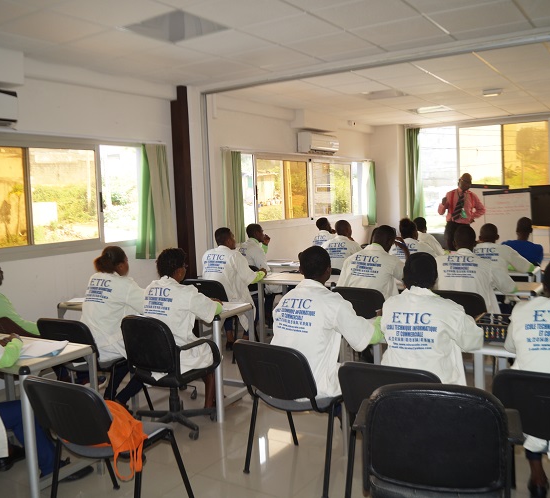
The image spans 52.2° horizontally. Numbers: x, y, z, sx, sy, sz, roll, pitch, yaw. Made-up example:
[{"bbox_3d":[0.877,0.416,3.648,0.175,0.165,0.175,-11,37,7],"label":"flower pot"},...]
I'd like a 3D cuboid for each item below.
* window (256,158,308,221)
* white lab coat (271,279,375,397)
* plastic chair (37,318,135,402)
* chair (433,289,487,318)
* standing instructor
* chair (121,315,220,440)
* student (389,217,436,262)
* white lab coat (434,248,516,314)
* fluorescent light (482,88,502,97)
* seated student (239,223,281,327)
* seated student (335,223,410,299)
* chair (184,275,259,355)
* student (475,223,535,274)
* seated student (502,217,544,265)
[{"bbox_3d":[0.133,-0.877,8.397,0.060,0.890,1.470,2,7,34],"label":"window"},{"bbox_3d":[0.277,0.498,3.259,0.570,0.680,0.500,2,7,34],"label":"white lab coat"},{"bbox_3d":[-1.208,0.828,3.929,0.530,0.800,0.580,2,7,34],"label":"plastic chair"},{"bbox_3d":[1.534,0.706,4.595,0.530,0.810,0.560,2,7,34],"label":"chair"},{"bbox_3d":[2.547,-0.150,7.611,0.600,1.750,0.380,-1,6,15],"label":"standing instructor"},{"bbox_3d":[-0.699,0.796,3.754,0.620,0.860,0.620,1,6,29],"label":"chair"},{"bbox_3d":[1.613,0.276,6.657,0.510,1.260,0.800,2,7,31],"label":"student"},{"bbox_3d":[1.651,0.324,4.714,0.580,0.680,0.520,2,7,34],"label":"white lab coat"},{"bbox_3d":[2.816,-2.008,7.239,0.230,0.065,0.140,2,7,34],"label":"fluorescent light"},{"bbox_3d":[-0.134,0.323,6.376,0.500,1.250,0.720,3,7,41],"label":"seated student"},{"bbox_3d":[0.895,0.436,4.821,0.600,1.250,0.750,2,7,34],"label":"seated student"},{"bbox_3d":[-0.496,0.678,5.610,0.520,0.800,0.560,2,7,34],"label":"chair"},{"bbox_3d":[2.153,0.351,5.518,0.620,1.190,0.720,2,7,34],"label":"student"},{"bbox_3d":[2.942,0.232,6.644,0.500,1.250,0.780,2,7,34],"label":"seated student"}]

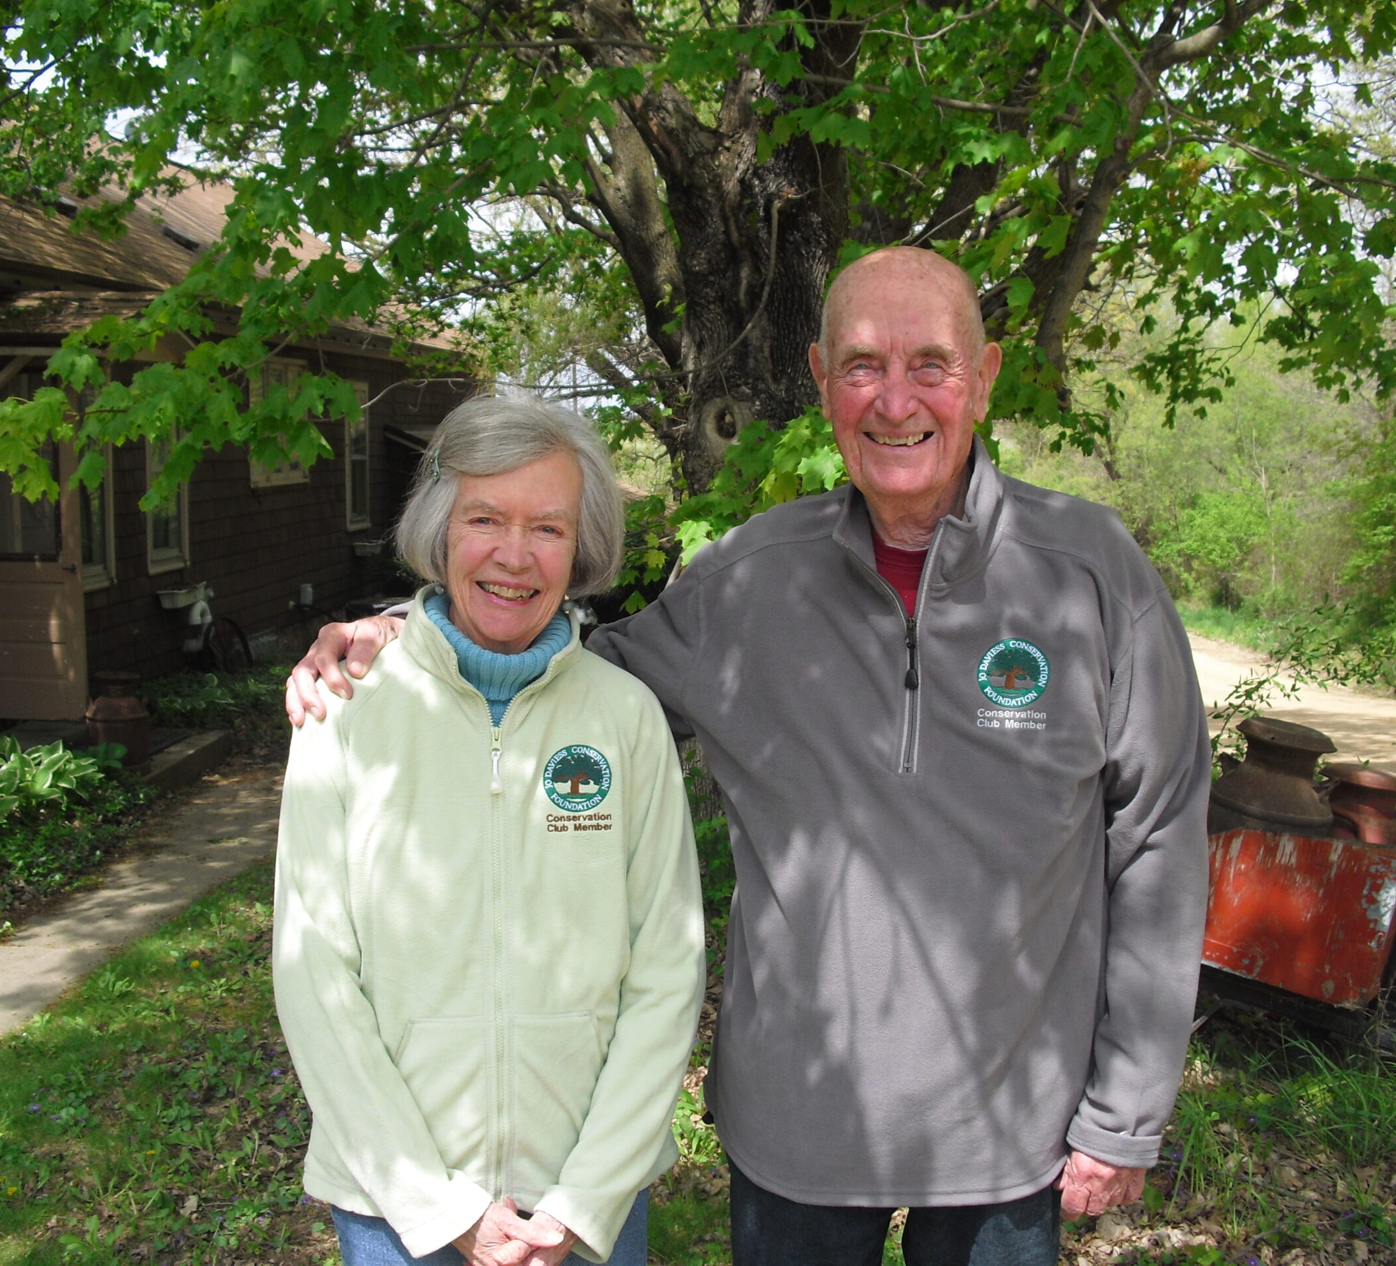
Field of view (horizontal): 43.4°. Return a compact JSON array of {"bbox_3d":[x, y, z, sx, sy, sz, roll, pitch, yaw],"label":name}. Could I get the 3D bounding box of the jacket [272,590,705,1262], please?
[{"bbox_3d":[-0.212,0.280,1.775,0.450,0.650,0.310,-1,7,-9],"label":"jacket"}]

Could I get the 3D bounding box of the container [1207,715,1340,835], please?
[{"bbox_3d":[1.494,0.566,4.640,0.330,0.610,0.330,12,8,16],"label":"container"}]

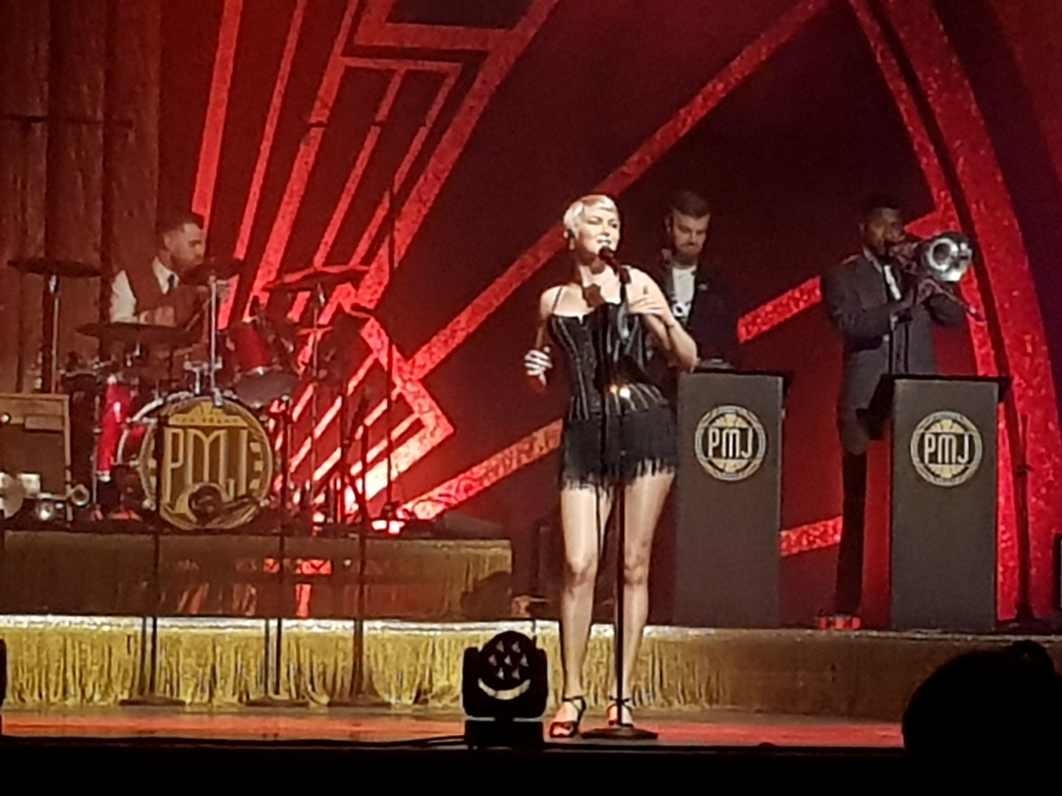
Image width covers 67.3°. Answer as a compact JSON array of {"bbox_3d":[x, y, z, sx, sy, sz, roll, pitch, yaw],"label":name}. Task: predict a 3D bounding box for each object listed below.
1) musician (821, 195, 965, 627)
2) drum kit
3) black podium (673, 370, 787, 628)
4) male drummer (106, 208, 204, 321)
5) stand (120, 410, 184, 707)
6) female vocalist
[{"bbox_3d":[1.510,0.057,3.300,0.530,1.790,0.480,1,0,-13],"label":"musician"},{"bbox_3d":[-1.500,-0.050,3.560,1.450,1.180,1.100,1,0,-19],"label":"drum kit"},{"bbox_3d":[0.800,0.400,3.220,0.430,1.020,0.320,1,0,14],"label":"black podium"},{"bbox_3d":[-1.700,-0.190,3.720,0.580,1.360,0.720,1,0,-37],"label":"male drummer"},{"bbox_3d":[-1.420,0.600,3.000,0.250,1.110,0.250,1,0,0],"label":"stand"},{"bbox_3d":[0.263,0.222,2.620,0.540,1.740,0.400,1,0,16],"label":"female vocalist"}]

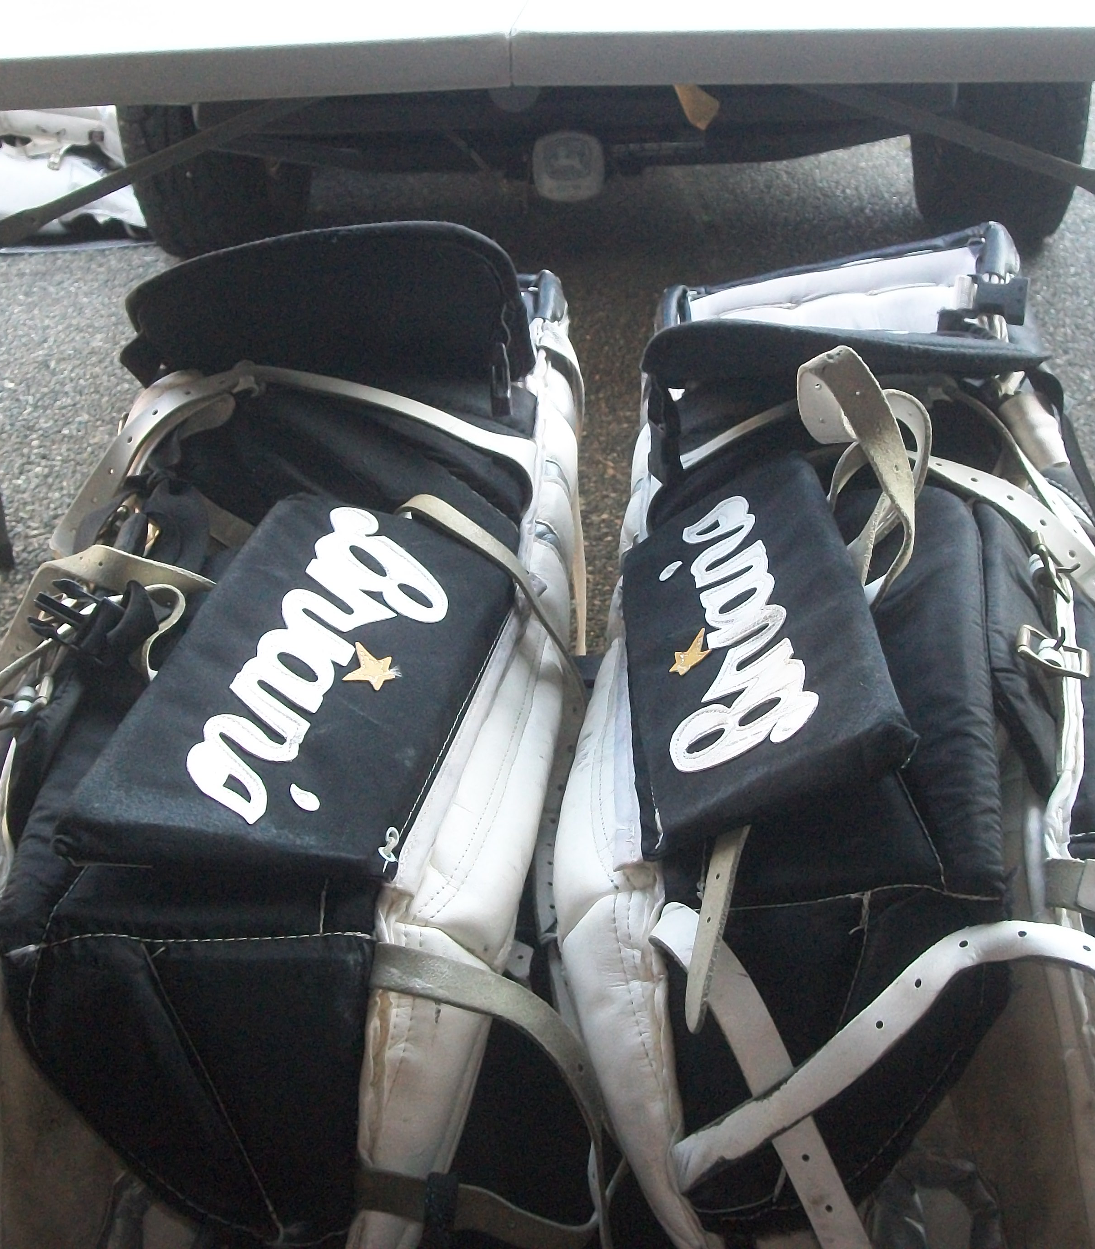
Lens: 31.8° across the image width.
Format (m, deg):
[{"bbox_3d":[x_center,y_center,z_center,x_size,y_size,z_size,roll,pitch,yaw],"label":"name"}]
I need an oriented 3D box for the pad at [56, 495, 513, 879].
[{"bbox_3d":[-0.133,0.032,1.045,0.160,0.045,0.250,10,39,10],"label":"pad"}]

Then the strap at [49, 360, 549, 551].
[{"bbox_3d":[-0.158,-0.105,1.220,0.305,0.075,0.115,0,44,0],"label":"strap"}]

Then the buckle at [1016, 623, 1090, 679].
[{"bbox_3d":[0.284,0.015,1.080,0.042,0.012,0.030,22,33,-20],"label":"buckle"}]

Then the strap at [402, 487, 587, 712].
[{"bbox_3d":[-0.031,-0.012,1.110,0.125,0.090,0.035,20,47,19],"label":"strap"}]

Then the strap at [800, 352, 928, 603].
[{"bbox_3d":[0.182,-0.084,1.100,0.073,0.150,0.085,0,10,0],"label":"strap"}]

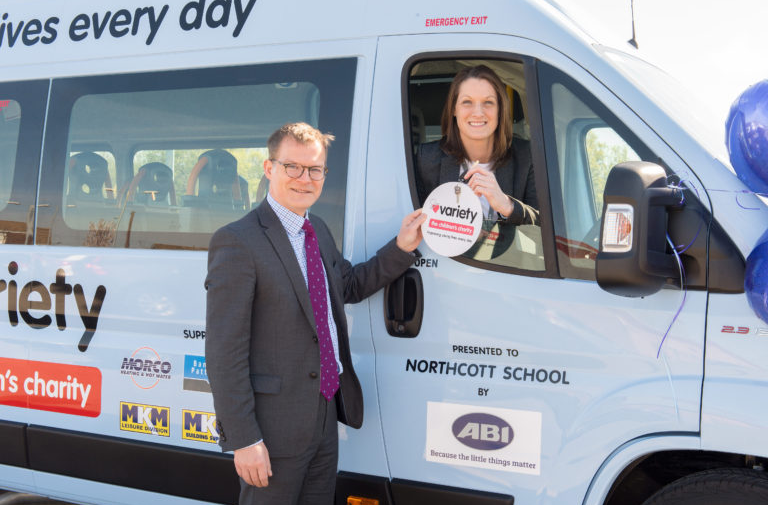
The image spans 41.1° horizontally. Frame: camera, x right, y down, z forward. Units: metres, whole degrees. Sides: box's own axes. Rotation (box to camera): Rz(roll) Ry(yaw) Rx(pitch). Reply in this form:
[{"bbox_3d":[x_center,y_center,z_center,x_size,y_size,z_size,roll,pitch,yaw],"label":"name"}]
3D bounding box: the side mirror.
[{"bbox_3d":[0.715,-0.067,2.852,0.180,0.365,0.270,1,1,27],"label":"side mirror"}]

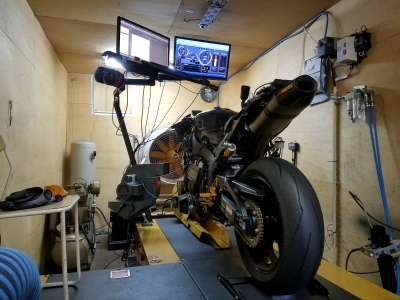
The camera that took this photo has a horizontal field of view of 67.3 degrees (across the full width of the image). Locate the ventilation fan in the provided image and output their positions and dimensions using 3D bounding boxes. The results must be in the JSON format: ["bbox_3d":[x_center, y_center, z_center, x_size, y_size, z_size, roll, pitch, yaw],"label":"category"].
[{"bbox_3d":[-0.335,0.070,3.420,0.620,0.620,0.400,0,-1,-19],"label":"ventilation fan"}]

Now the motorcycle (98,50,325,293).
[{"bbox_3d":[0.161,0.152,2.110,0.700,1.070,2.030,0,-1,-16],"label":"motorcycle"}]

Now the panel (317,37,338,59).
[{"bbox_3d":[0.893,-0.720,2.110,0.105,0.135,0.085,0,-1,-16],"label":"panel"}]

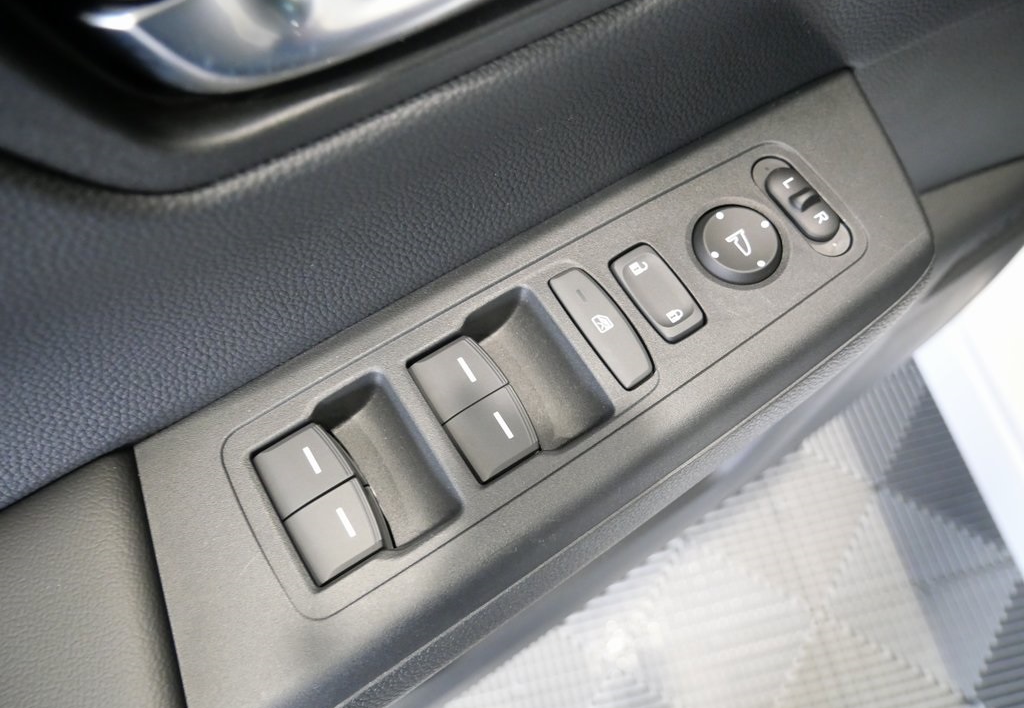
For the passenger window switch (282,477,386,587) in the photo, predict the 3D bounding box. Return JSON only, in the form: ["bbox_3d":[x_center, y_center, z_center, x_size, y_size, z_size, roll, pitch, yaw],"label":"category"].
[{"bbox_3d":[-0.040,0.041,0.165,0.018,0.008,0.017,-30,75,-16],"label":"passenger window switch"}]

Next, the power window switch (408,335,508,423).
[{"bbox_3d":[-0.014,0.007,0.182,0.018,0.008,0.017,-30,75,-16],"label":"power window switch"}]

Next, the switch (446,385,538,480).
[{"bbox_3d":[-0.005,0.021,0.178,0.018,0.008,0.017,-30,75,-16],"label":"switch"}]

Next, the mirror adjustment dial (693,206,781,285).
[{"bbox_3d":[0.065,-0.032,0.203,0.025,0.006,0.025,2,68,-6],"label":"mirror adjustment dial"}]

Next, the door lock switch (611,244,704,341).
[{"bbox_3d":[0.040,-0.016,0.195,0.012,0.006,0.028,-30,75,-16],"label":"door lock switch"}]

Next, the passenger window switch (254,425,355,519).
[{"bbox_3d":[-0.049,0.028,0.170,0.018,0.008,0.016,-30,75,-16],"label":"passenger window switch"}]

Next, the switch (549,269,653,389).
[{"bbox_3d":[0.025,-0.007,0.191,0.012,0.006,0.035,-30,75,-16],"label":"switch"}]

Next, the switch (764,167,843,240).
[{"bbox_3d":[0.085,-0.042,0.208,0.011,0.006,0.025,-30,75,-16],"label":"switch"}]

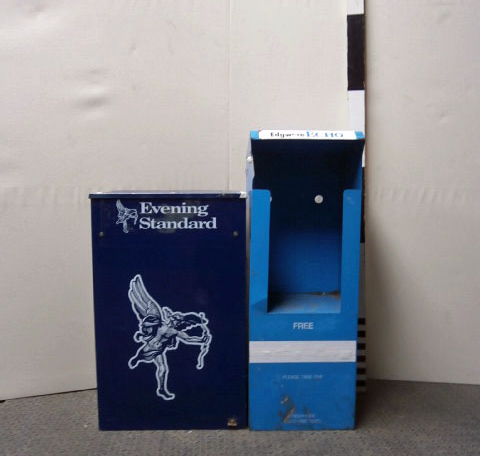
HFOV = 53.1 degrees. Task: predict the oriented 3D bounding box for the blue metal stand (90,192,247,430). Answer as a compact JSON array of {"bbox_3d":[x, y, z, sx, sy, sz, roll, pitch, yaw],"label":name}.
[{"bbox_3d":[-0.234,0.281,1.760,0.515,0.820,0.290,0,7,0],"label":"blue metal stand"}]

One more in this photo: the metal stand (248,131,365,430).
[{"bbox_3d":[0.212,0.184,1.722,0.367,1.020,0.315,0,7,0],"label":"metal stand"}]

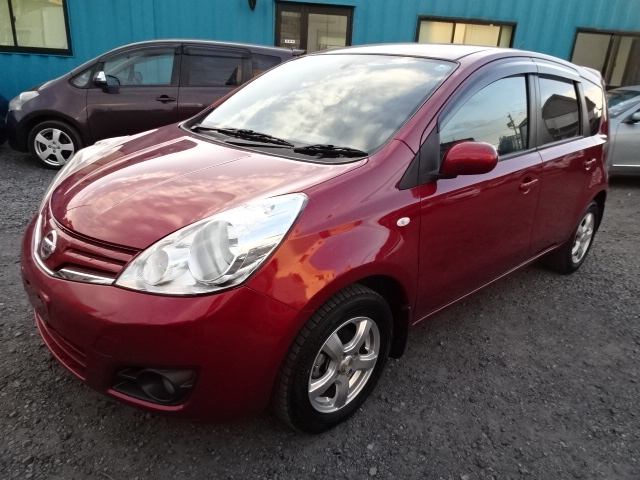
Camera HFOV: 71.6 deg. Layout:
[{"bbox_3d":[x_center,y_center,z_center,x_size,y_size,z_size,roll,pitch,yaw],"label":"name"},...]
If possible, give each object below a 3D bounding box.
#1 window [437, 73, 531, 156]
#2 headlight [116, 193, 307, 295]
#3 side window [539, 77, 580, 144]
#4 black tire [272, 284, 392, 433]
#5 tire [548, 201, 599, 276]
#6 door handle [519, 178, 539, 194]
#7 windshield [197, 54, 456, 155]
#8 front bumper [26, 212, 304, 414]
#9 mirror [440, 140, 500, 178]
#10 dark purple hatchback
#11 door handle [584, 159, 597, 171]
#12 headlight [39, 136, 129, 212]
[{"bbox_3d":[0.801,-0.605,2.106,0.869,0.428,0.069,-14,12,-40],"label":"window"},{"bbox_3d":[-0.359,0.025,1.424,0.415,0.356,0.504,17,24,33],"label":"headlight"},{"bbox_3d":[1.457,-0.782,2.672,0.622,0.405,0.059,-14,14,-40],"label":"side window"},{"bbox_3d":[0.055,0.461,1.759,0.579,0.579,0.178,-14,26,-40],"label":"black tire"},{"bbox_3d":[1.950,-0.027,3.423,0.579,0.579,0.178,-14,26,-40],"label":"tire"},{"bbox_3d":[1.081,-0.289,2.300,0.207,0.064,0.059,-14,26,-40],"label":"door handle"},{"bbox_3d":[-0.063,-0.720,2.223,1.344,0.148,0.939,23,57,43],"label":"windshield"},{"bbox_3d":[-0.819,0.202,1.863,0.533,0.494,1.650,-14,26,-40],"label":"front bumper"},{"bbox_3d":[0.570,-0.309,1.708,0.128,0.146,0.217,-14,26,-40],"label":"mirror"},{"bbox_3d":[-2.168,-1.893,6.186,3.955,1.640,1.695,0,20,-9],"label":"dark purple hatchback"},{"bbox_3d":[1.768,-0.495,2.905,0.207,0.064,0.059,-14,26,-40],"label":"door handle"},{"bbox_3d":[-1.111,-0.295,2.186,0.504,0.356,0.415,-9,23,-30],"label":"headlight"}]

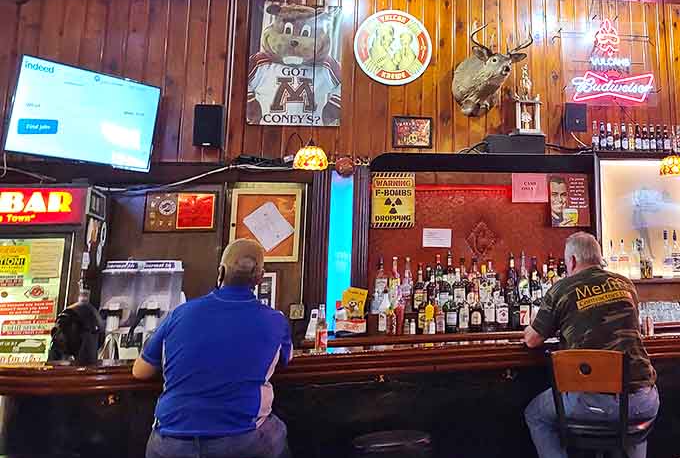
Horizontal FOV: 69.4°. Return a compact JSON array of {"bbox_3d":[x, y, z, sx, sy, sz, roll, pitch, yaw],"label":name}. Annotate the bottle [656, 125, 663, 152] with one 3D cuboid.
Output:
[{"bbox_3d":[2.576,-0.729,3.957,0.062,0.230,0.062,2,-7,-10],"label":"bottle"}]

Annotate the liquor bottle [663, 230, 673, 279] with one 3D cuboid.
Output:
[{"bbox_3d":[2.643,0.207,3.959,0.082,0.370,0.082,2,-7,-10],"label":"liquor bottle"}]

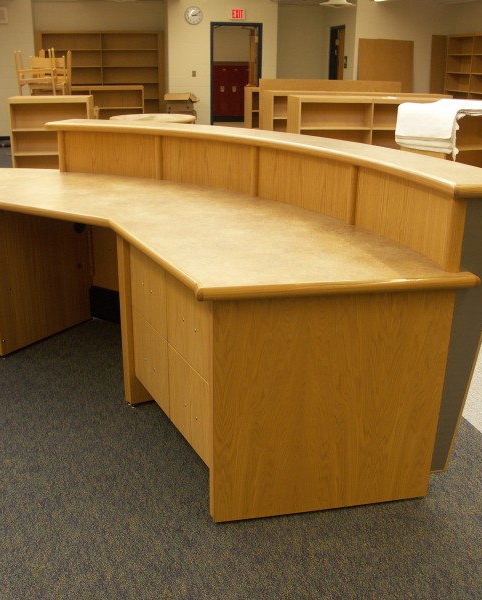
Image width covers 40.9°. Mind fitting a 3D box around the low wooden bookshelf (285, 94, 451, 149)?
[{"bbox_3d":[2.026,-2.077,8.511,2.747,1.093,0.608,-2,20,-8],"label":"low wooden bookshelf"}]

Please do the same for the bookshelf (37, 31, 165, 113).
[{"bbox_3d":[-2.727,-4.218,12.857,2.511,2.070,0.330,0,20,-2],"label":"bookshelf"}]

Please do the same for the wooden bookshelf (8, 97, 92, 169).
[{"bbox_3d":[-2.321,-1.983,8.119,0.948,1.086,0.570,-2,20,-8],"label":"wooden bookshelf"}]

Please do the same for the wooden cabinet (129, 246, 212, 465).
[{"bbox_3d":[-0.058,0.132,2.512,0.500,0.607,0.780,-9,22,-26],"label":"wooden cabinet"}]

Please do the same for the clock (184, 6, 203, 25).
[{"bbox_3d":[-0.878,-5.347,12.162,0.340,0.340,0.055,0,20,-2],"label":"clock"}]

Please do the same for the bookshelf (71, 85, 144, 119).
[{"bbox_3d":[-2.646,-3.259,11.627,1.852,1.091,0.520,-2,20,-7],"label":"bookshelf"}]

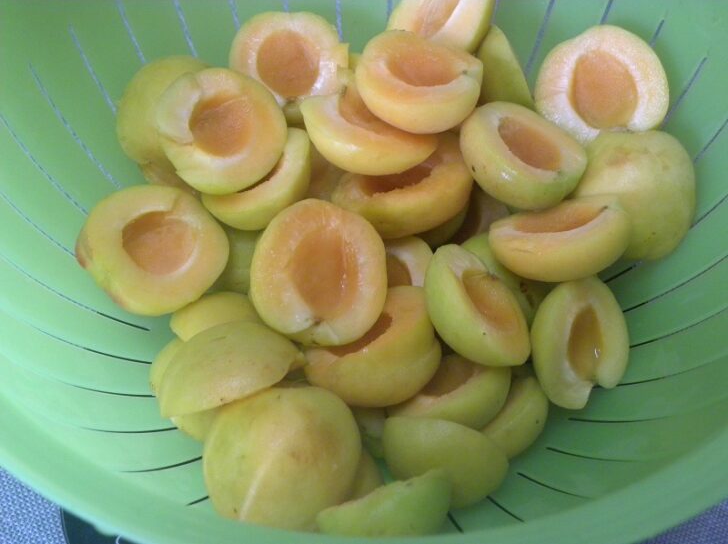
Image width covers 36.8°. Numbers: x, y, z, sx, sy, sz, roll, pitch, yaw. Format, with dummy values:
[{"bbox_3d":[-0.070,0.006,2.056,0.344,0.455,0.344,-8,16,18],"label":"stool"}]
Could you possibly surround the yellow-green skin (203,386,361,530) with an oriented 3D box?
[{"bbox_3d":[-0.026,0.057,0.328,0.048,0.024,0.048,0,83,1],"label":"yellow-green skin"}]

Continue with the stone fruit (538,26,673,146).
[{"bbox_3d":[0.081,-0.062,0.373,0.044,0.021,0.042,17,96,10],"label":"stone fruit"}]

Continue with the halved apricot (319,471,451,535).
[{"bbox_3d":[0.009,0.078,0.340,0.043,0.040,0.021,-22,92,0],"label":"halved apricot"}]

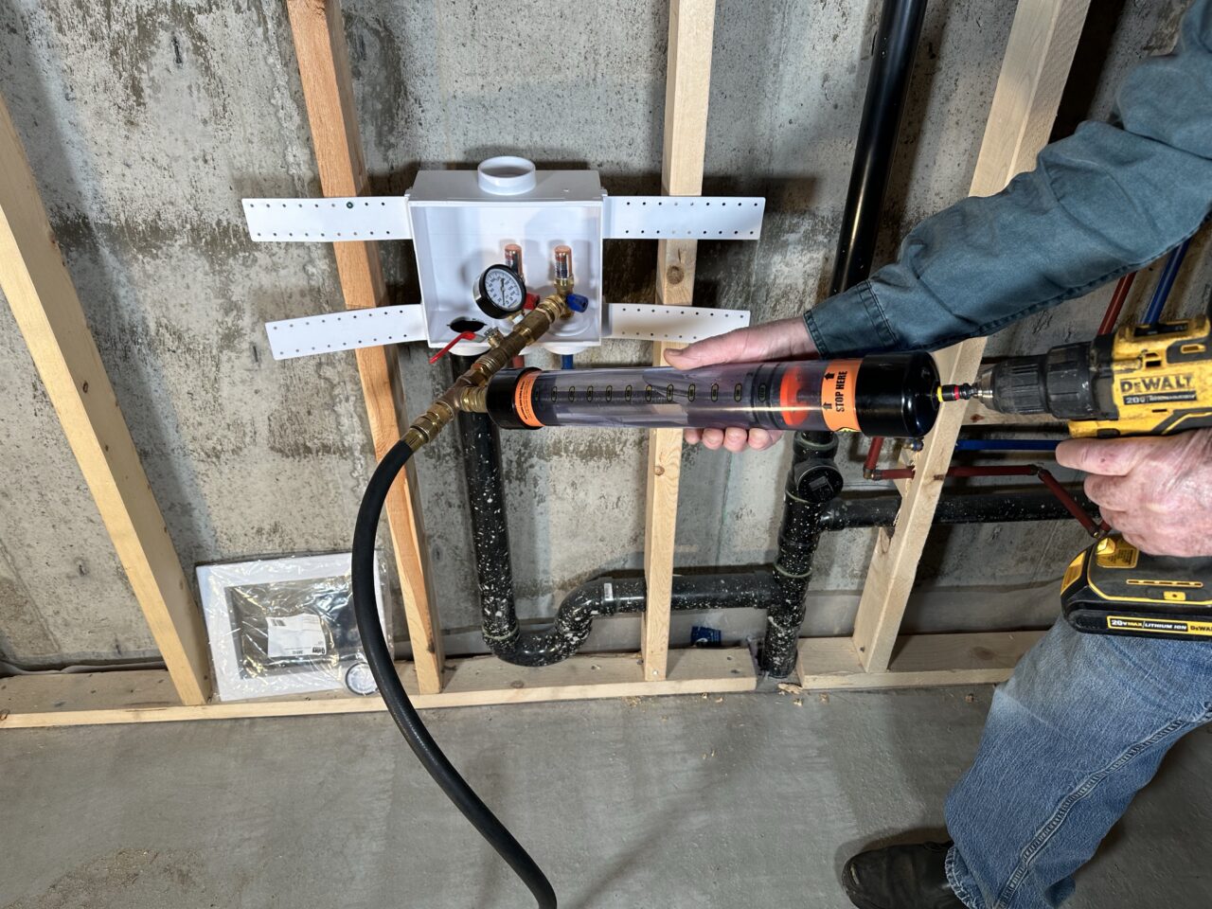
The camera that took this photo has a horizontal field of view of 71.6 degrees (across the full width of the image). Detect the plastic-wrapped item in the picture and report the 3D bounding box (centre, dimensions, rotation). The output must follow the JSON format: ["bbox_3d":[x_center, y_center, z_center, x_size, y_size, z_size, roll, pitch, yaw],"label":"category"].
[{"bbox_3d":[-0.536,0.303,1.482,0.318,0.262,0.032,-5,14,-2],"label":"plastic-wrapped item"}]

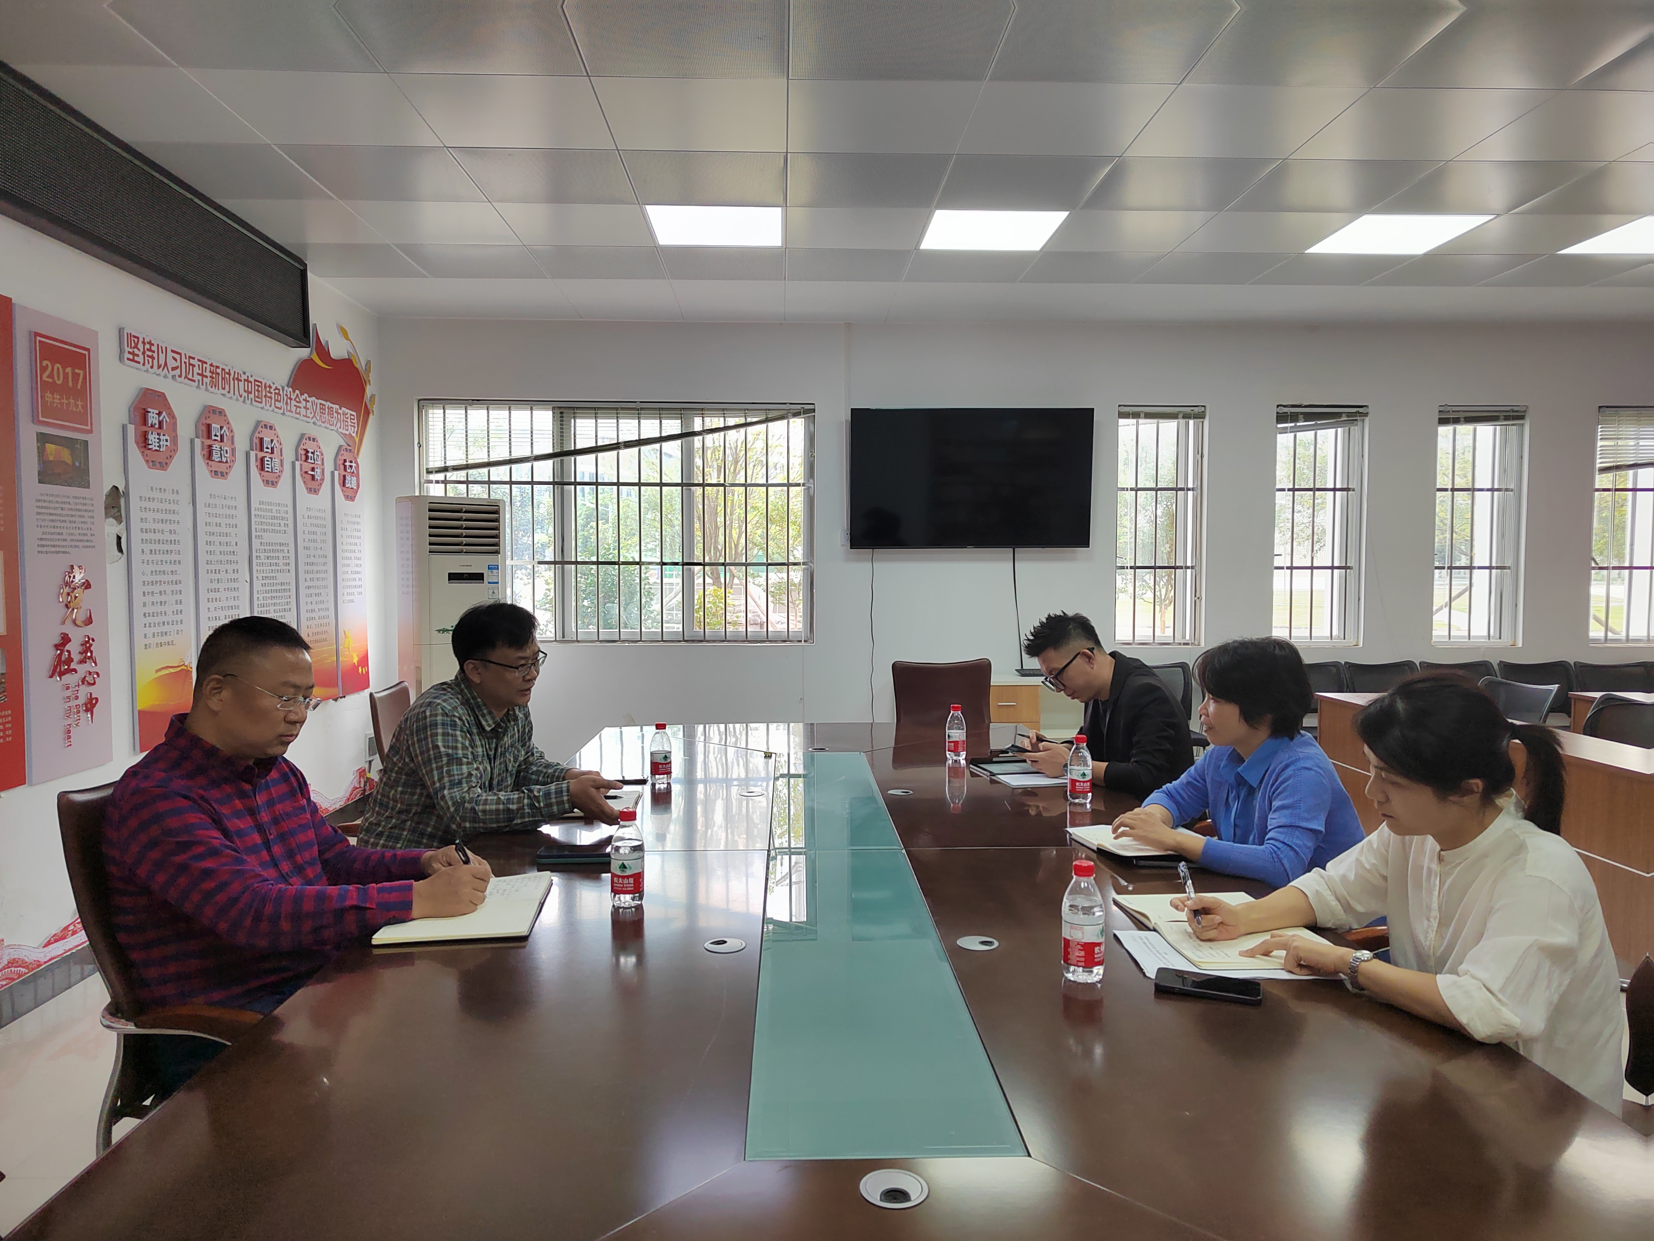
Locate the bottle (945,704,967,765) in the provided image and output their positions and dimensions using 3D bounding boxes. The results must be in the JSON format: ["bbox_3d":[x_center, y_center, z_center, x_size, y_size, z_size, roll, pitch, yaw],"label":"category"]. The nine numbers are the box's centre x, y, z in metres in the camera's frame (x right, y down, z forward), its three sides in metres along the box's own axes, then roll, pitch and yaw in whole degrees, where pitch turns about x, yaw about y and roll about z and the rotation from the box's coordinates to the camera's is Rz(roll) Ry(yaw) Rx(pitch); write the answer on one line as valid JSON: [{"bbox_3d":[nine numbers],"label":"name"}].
[{"bbox_3d":[0.429,0.366,3.623,0.064,0.181,0.064,0,3,-2],"label":"bottle"}]

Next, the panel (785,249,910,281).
[{"bbox_3d":[0.101,-1.727,5.327,0.590,0.030,0.590,0,3,-2],"label":"panel"}]

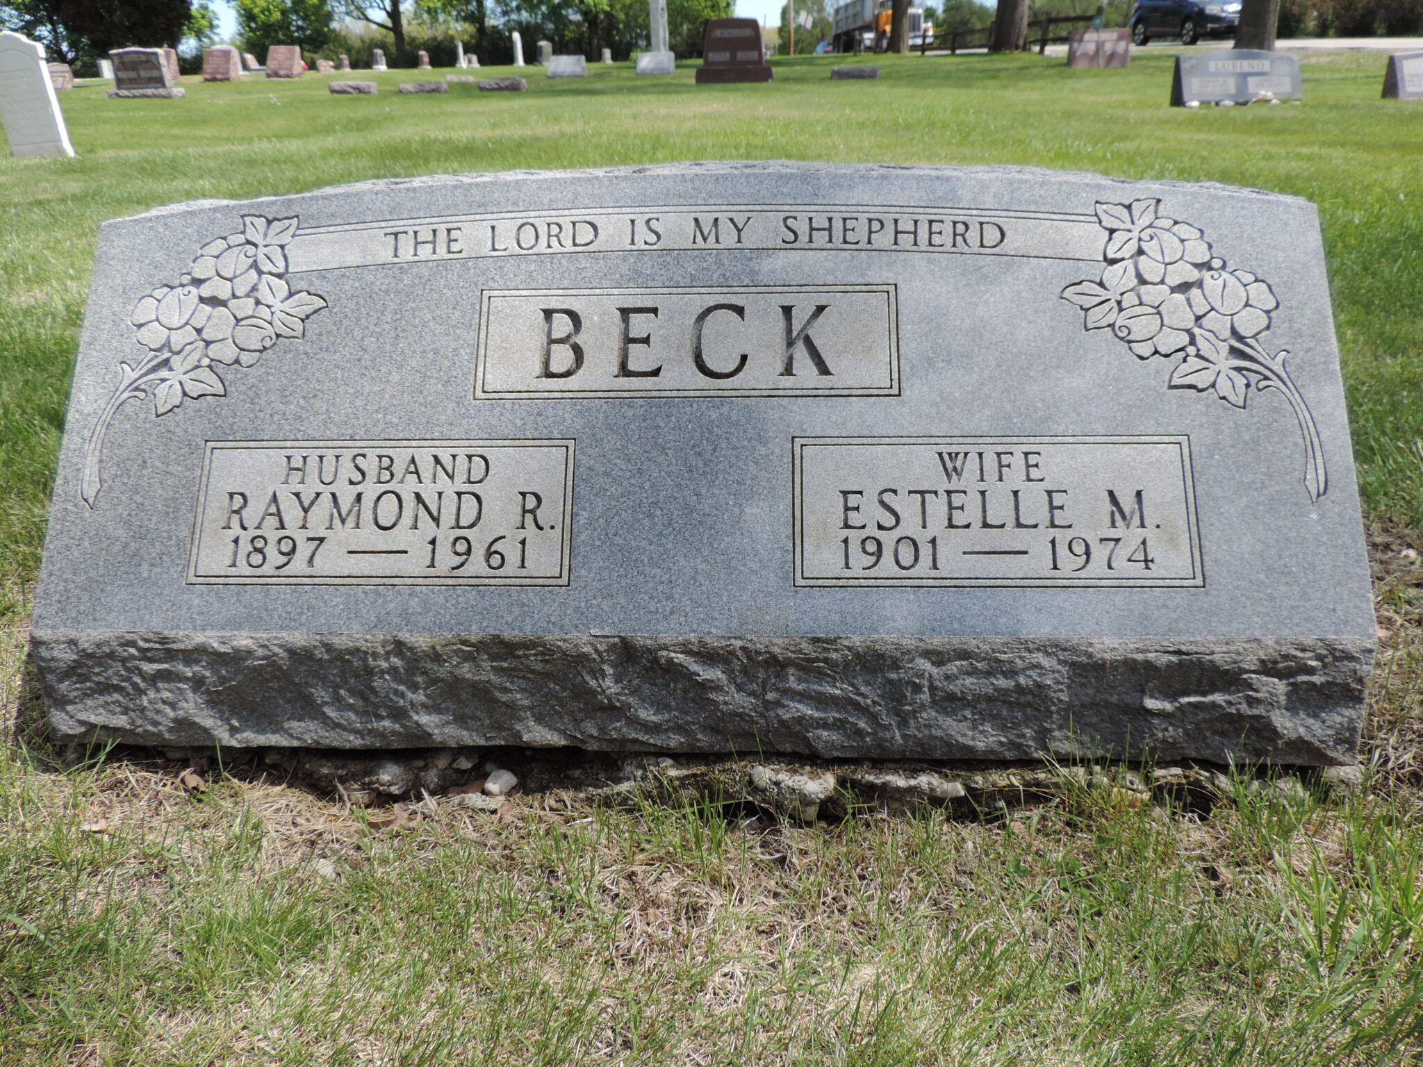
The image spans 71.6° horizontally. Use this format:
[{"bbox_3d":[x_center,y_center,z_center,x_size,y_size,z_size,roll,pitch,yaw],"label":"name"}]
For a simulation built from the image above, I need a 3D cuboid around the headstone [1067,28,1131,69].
[{"bbox_3d":[6.291,-7.867,16.000,0.900,0.570,0.290,0,25,4],"label":"headstone"}]

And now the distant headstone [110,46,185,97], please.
[{"bbox_3d":[-9.359,-7.555,16.200,1.080,0.740,0.380,1,25,5],"label":"distant headstone"}]

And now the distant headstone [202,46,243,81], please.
[{"bbox_3d":[-11.257,-10.670,22.500,0.645,0.660,0.300,1,25,5],"label":"distant headstone"}]

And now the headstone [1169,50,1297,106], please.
[{"bbox_3d":[4.913,-4.221,9.150,1.050,0.450,0.260,0,25,4],"label":"headstone"}]

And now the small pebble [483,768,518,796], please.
[{"bbox_3d":[-0.176,0.208,0.825,0.027,0.020,0.023,-2,25,0],"label":"small pebble"}]

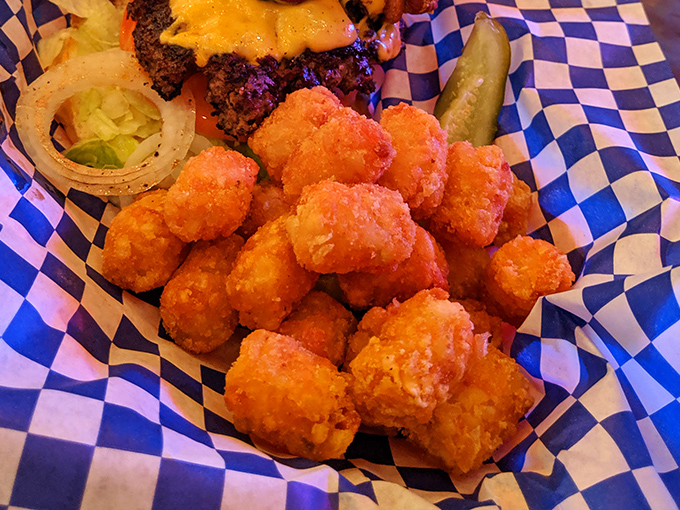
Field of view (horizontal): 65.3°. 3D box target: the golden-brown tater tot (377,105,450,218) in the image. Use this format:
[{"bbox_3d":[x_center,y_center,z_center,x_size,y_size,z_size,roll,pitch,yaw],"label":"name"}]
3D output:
[{"bbox_3d":[0.031,-0.040,0.221,0.027,0.027,0.044,-12,78,-10],"label":"golden-brown tater tot"}]

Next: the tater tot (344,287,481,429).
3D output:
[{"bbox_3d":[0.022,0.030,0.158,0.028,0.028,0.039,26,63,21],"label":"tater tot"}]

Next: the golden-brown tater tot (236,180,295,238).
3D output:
[{"bbox_3d":[-0.025,-0.012,0.177,0.024,0.024,0.033,23,57,20],"label":"golden-brown tater tot"}]

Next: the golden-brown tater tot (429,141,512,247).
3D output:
[{"bbox_3d":[0.049,-0.023,0.199,0.027,0.027,0.040,16,75,14],"label":"golden-brown tater tot"}]

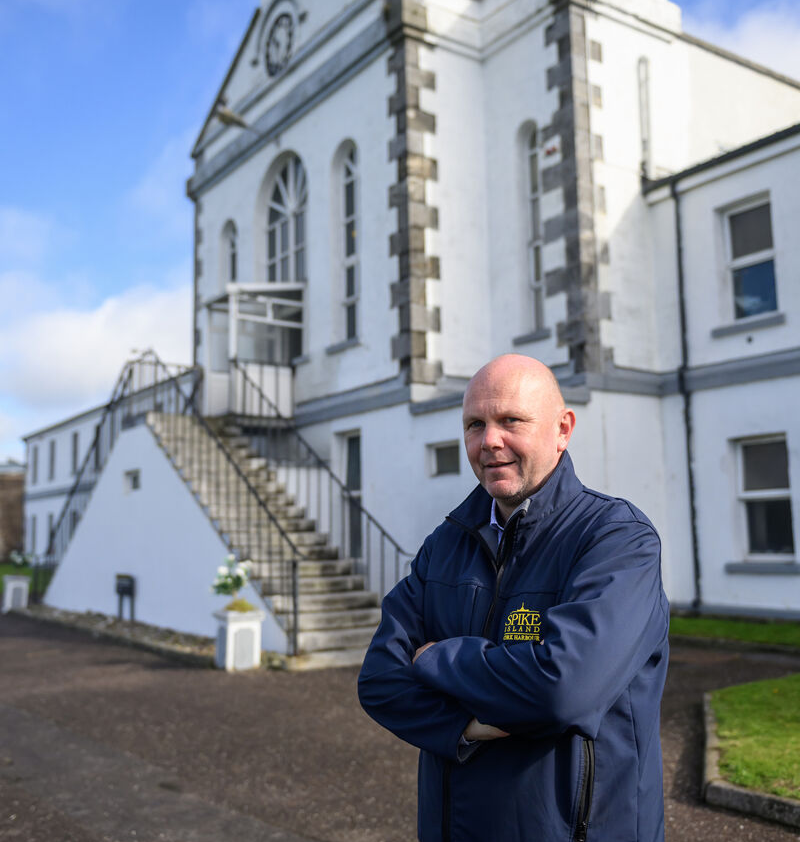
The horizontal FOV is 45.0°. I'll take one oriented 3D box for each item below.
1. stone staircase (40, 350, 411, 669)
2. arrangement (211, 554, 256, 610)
[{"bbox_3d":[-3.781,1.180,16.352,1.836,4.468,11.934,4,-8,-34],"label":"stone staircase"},{"bbox_3d":[-1.835,1.780,10.653,0.482,0.639,0.492,-1,-7,0],"label":"arrangement"}]

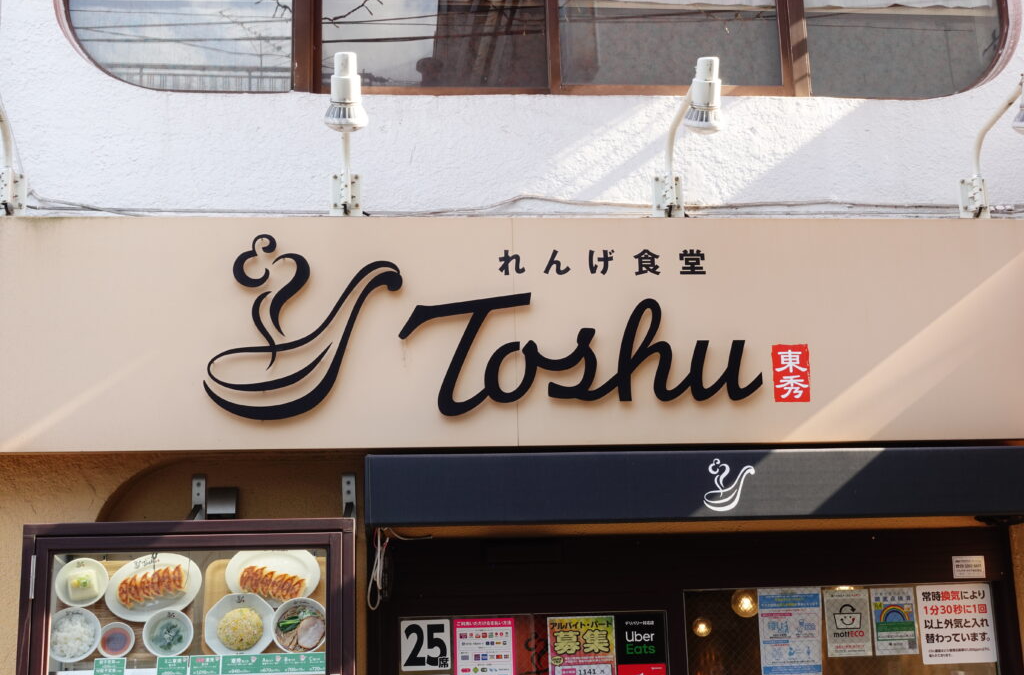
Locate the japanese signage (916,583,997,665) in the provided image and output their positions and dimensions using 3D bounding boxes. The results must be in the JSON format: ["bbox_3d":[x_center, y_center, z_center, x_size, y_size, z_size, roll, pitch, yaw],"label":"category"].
[{"bbox_3d":[1.425,0.916,4.457,0.242,0.245,0.010,0,-13,-5],"label":"japanese signage"}]

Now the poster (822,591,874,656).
[{"bbox_3d":[1.076,0.914,4.459,0.146,0.209,0.010,0,-12,-5],"label":"poster"}]

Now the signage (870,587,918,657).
[{"bbox_3d":[1.229,0.911,4.474,0.143,0.210,0.010,0,-12,-5],"label":"signage"}]

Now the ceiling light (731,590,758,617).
[{"bbox_3d":[0.957,1.069,5.703,0.118,0.155,0.118,0,-13,-5],"label":"ceiling light"}]

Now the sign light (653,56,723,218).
[{"bbox_3d":[0.545,-0.613,4.303,0.130,0.343,0.550,0,-13,-5],"label":"sign light"}]

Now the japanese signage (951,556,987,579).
[{"bbox_3d":[1.482,0.745,4.513,0.108,0.071,0.010,0,-12,-5],"label":"japanese signage"}]

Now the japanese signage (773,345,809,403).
[{"bbox_3d":[0.872,0.113,4.341,0.111,0.182,0.015,0,-13,-5],"label":"japanese signage"}]

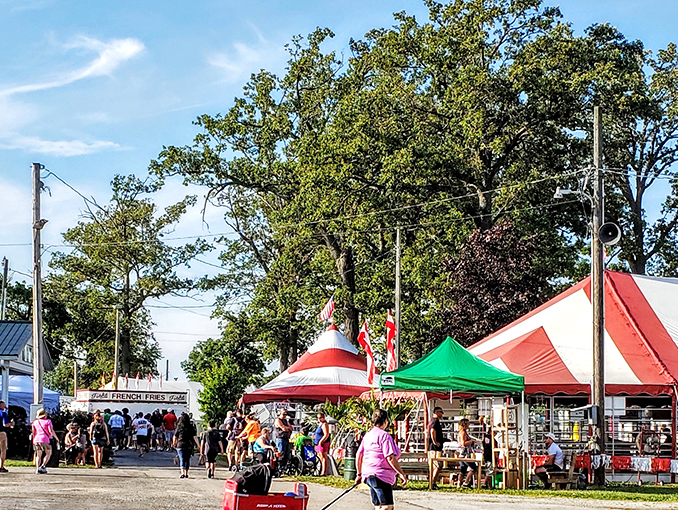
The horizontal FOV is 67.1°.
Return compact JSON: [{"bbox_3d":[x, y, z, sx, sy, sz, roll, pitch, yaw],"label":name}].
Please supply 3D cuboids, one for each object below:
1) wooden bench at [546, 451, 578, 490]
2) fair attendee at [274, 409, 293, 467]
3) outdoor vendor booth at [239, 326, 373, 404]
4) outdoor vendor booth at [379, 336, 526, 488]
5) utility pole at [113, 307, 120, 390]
[{"bbox_3d":[4.716,4.557,10.800,0.720,0.860,1.300,-2,-10,11],"label":"wooden bench"},{"bbox_3d":[-1.456,4.907,13.400,0.430,1.740,0.530,-7,-12,36],"label":"fair attendee"},{"bbox_3d":[-0.137,5.209,20.000,5.300,4.900,5.300,-9,-13,42],"label":"outdoor vendor booth"},{"bbox_3d":[2.692,3.708,12.500,3.000,3.200,3.000,-2,-9,11],"label":"outdoor vendor booth"},{"bbox_3d":[-14.793,7.490,34.000,0.280,8.200,0.280,3,-10,-17],"label":"utility pole"}]

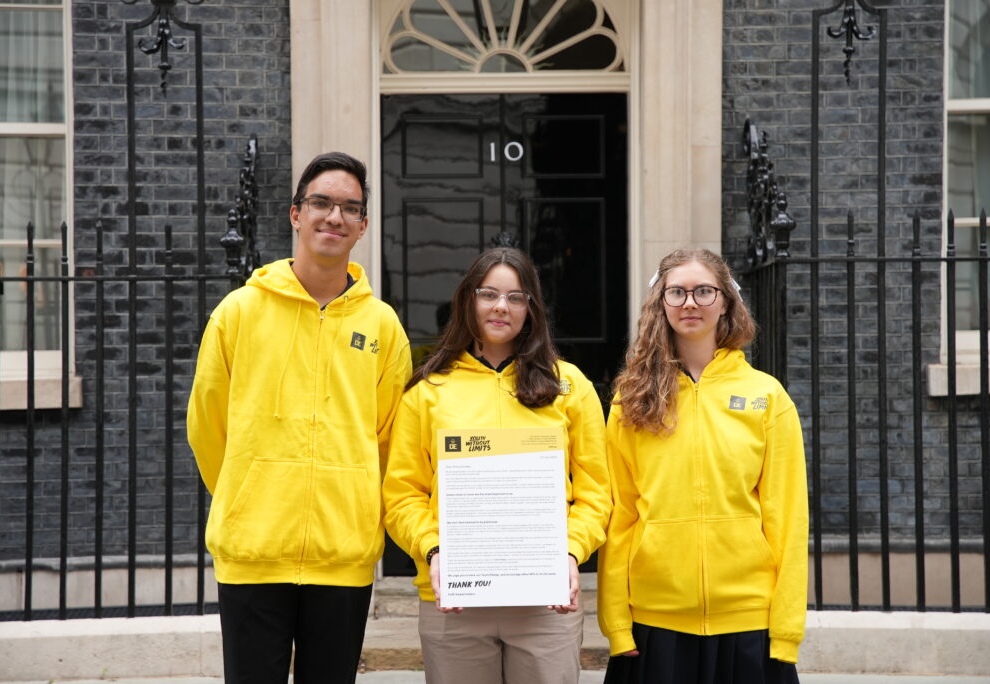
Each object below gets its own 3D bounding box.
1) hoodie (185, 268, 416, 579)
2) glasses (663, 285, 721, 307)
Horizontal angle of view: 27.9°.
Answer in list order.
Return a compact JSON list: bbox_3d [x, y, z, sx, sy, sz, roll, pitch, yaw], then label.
[{"bbox_3d":[-0.451,0.186,4.600,0.530,0.750,0.350,0,-1,-10],"label":"hoodie"},{"bbox_3d":[0.497,-0.113,4.960,0.140,0.050,0.140,0,-1,10],"label":"glasses"}]

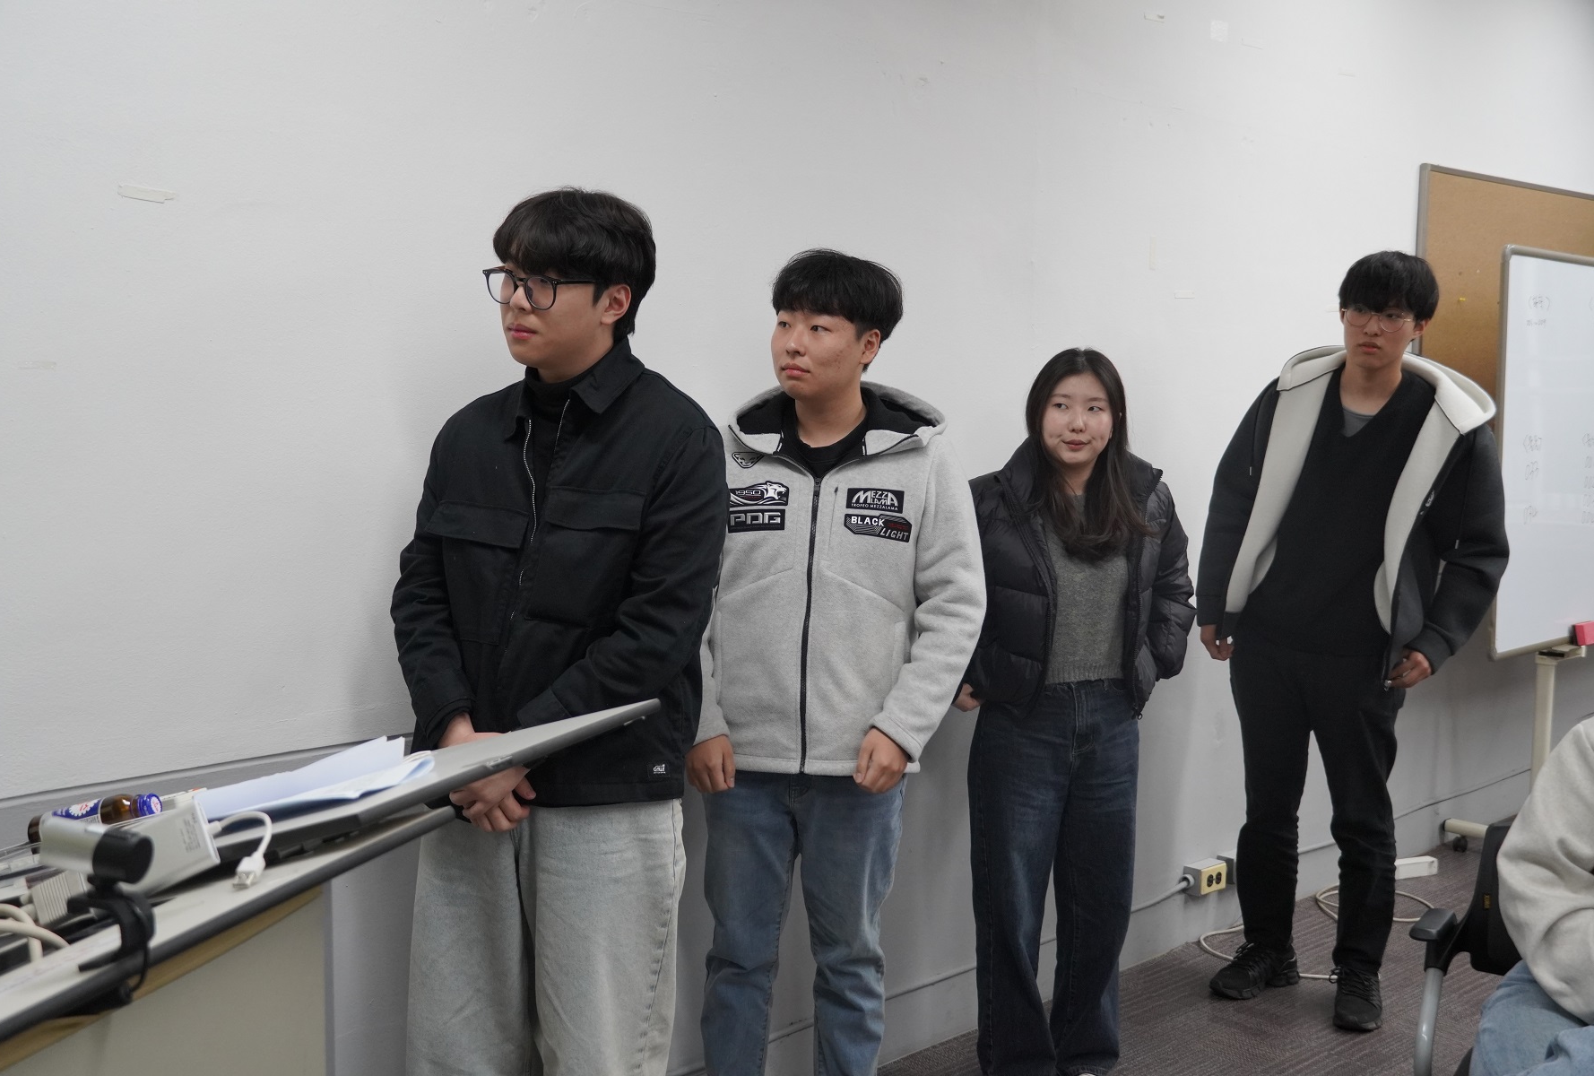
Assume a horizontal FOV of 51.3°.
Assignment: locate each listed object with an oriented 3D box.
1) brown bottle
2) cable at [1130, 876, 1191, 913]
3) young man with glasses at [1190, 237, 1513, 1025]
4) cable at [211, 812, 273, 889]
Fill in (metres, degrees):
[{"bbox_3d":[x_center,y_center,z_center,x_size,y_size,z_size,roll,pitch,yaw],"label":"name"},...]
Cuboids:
[{"bbox_3d":[-0.683,0.279,1.622,0.121,0.046,0.046,-17,0,6],"label":"brown bottle"},{"bbox_3d":[0.935,0.919,4.269,0.040,0.060,0.270,4,6,45],"label":"cable"},{"bbox_3d":[1.300,0.222,3.895,0.630,1.760,0.380,2,5,31],"label":"young man with glasses"},{"bbox_3d":[-0.504,0.279,1.509,0.052,0.055,0.110,-2,4,-25],"label":"cable"}]

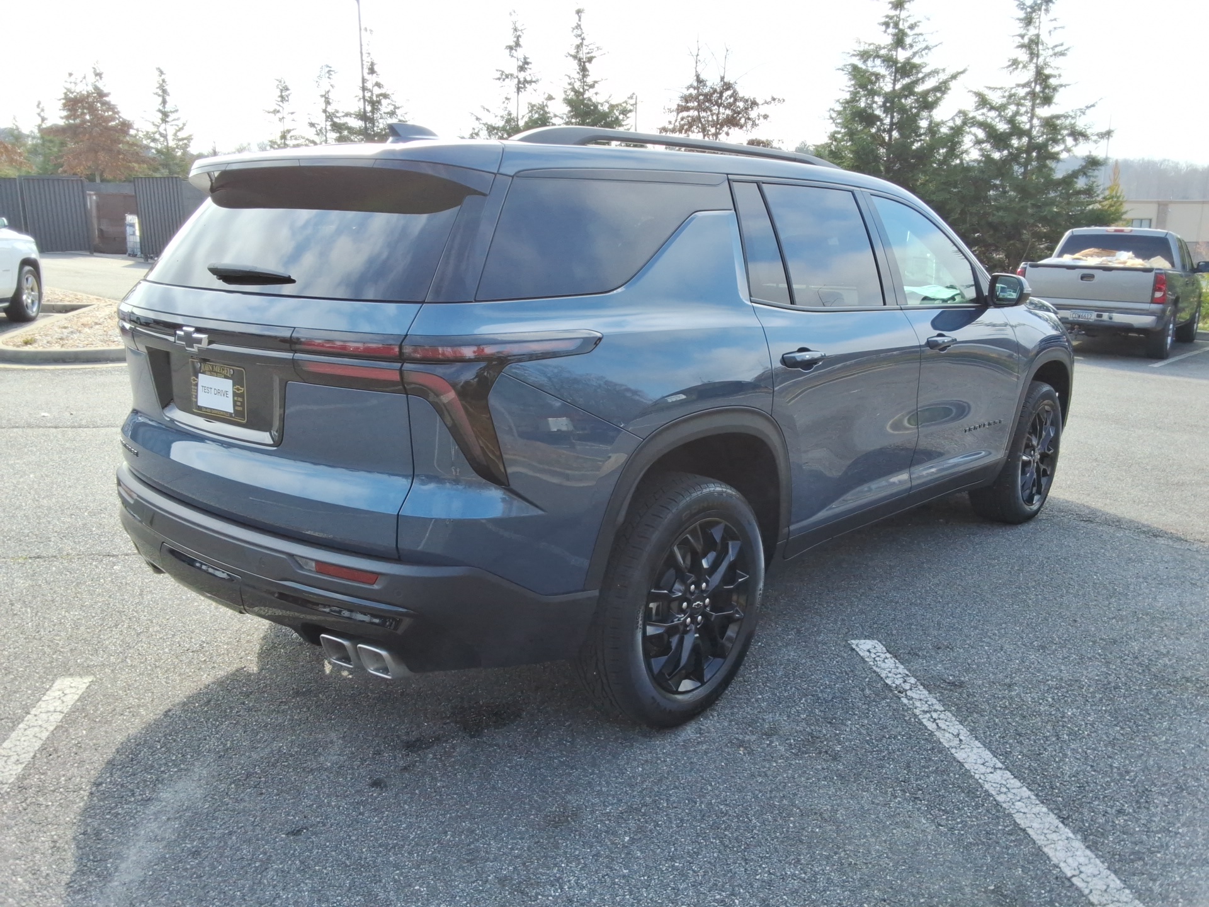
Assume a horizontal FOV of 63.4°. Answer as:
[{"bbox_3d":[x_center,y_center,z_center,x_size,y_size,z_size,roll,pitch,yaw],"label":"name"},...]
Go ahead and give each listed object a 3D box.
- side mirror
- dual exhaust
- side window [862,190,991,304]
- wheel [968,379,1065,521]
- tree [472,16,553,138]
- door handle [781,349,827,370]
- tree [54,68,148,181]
[{"bbox_3d":[1.822,-0.732,4.400,0.220,0.155,0.160,10,15,41],"label":"side mirror"},{"bbox_3d":[-0.636,0.539,2.670,0.330,0.098,0.125,10,15,41],"label":"dual exhaust"},{"bbox_3d":[1.393,-0.853,4.177,0.090,0.480,1.020,-17,-3,43],"label":"side window"},{"bbox_3d":[2.244,-0.020,5.314,0.260,0.780,0.785,11,16,40],"label":"wheel"},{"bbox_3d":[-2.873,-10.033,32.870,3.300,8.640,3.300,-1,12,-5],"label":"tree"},{"bbox_3d":[0.662,-0.305,3.240,0.060,0.060,0.270,10,15,41],"label":"door handle"},{"bbox_3d":[-18.088,-10.357,35.710,3.600,7.050,3.600,-6,13,-25],"label":"tree"}]

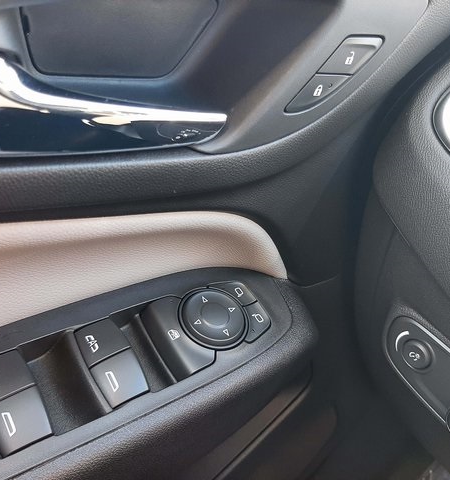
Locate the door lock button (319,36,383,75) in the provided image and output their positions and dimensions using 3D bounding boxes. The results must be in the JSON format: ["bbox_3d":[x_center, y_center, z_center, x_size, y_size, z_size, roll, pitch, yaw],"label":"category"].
[{"bbox_3d":[0.082,-0.123,0.319,0.044,0.025,0.009,-11,46,-28],"label":"door lock button"}]

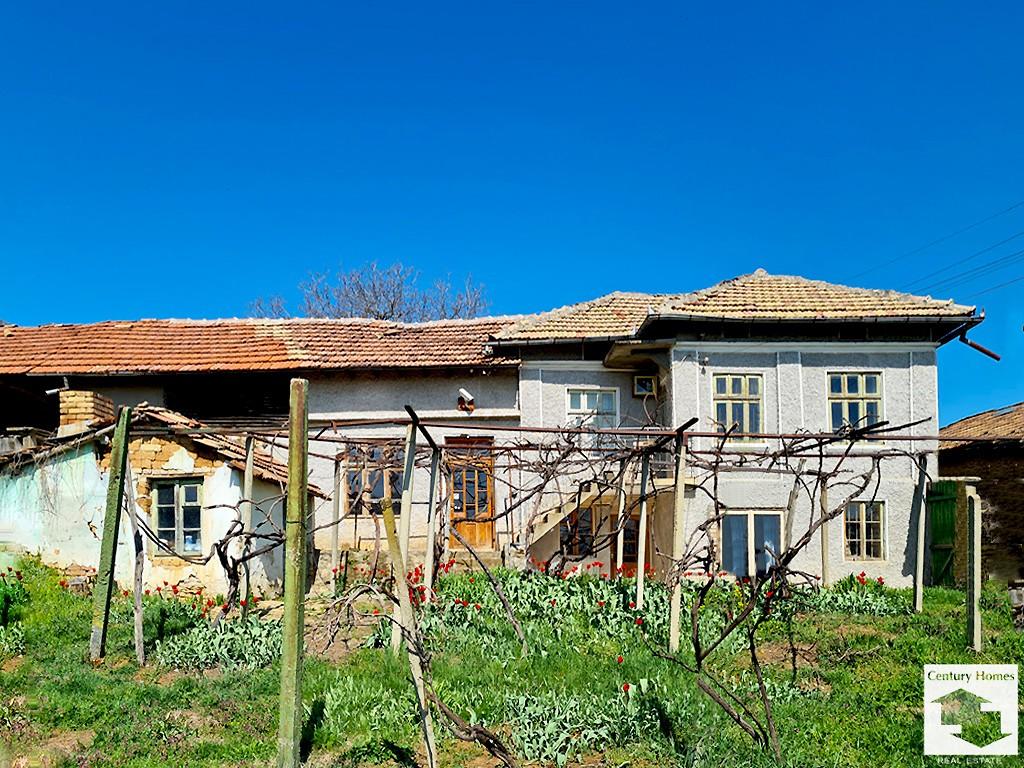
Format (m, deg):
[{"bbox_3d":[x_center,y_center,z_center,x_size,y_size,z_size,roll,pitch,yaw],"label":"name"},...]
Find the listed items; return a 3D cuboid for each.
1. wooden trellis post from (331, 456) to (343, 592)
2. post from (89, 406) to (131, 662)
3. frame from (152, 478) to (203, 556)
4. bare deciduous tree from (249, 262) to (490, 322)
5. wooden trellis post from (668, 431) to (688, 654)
[{"bbox_3d":[-2.979,2.367,13.000,0.100,2.273,0.100,1,-5,0],"label":"wooden trellis post"},{"bbox_3d":[-3.650,1.350,7.000,0.115,2.297,0.110,4,-5,0],"label":"post"},{"bbox_3d":[-5.132,2.048,11.800,0.770,1.190,0.120,-1,-5,0],"label":"frame"},{"bbox_3d":[-5.003,1.036,27.000,8.200,10.500,8.000,-1,-5,0],"label":"bare deciduous tree"},{"bbox_3d":[1.727,1.646,8.000,0.110,2.240,0.110,3,-5,0],"label":"wooden trellis post"}]

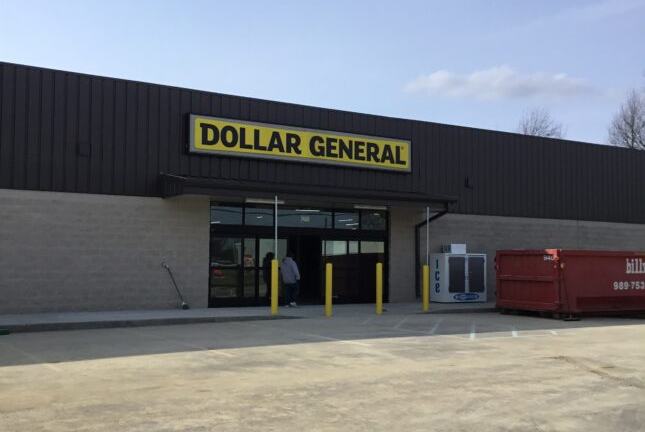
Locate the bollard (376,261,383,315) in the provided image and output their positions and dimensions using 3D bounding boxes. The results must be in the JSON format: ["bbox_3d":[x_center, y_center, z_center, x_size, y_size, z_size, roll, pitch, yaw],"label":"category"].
[{"bbox_3d":[1.606,2.043,21.747,0.173,1.430,0.173,1,-3,0],"label":"bollard"}]

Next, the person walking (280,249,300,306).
[{"bbox_3d":[-0.916,1.844,22.688,0.560,1.670,0.420,1,-3,-14],"label":"person walking"}]

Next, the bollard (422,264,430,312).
[{"bbox_3d":[3.048,2.126,22.677,0.173,1.340,0.173,3,-4,-33],"label":"bollard"}]

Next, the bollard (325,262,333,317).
[{"bbox_3d":[0.177,2.002,20.823,0.173,1.440,0.173,3,-4,-33],"label":"bollard"}]

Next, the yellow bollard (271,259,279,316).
[{"bbox_3d":[-1.228,1.833,19.922,0.173,1.400,0.173,1,-3,0],"label":"yellow bollard"}]

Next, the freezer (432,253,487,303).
[{"bbox_3d":[4.591,2.086,26.041,1.890,1.640,0.780,3,-4,-33],"label":"freezer"}]

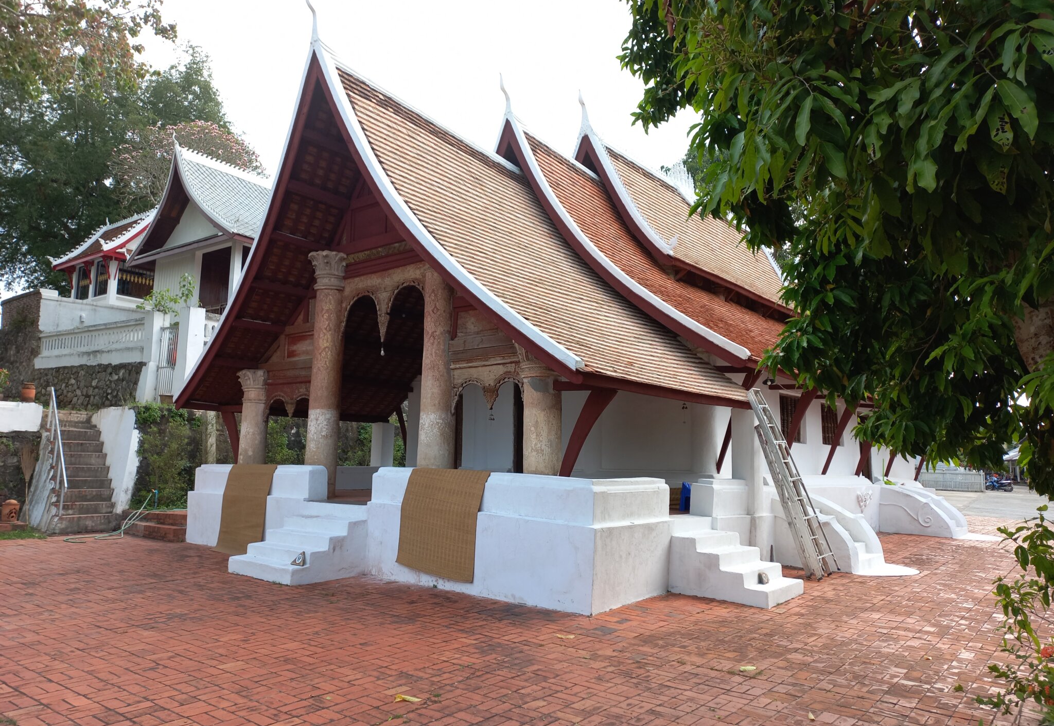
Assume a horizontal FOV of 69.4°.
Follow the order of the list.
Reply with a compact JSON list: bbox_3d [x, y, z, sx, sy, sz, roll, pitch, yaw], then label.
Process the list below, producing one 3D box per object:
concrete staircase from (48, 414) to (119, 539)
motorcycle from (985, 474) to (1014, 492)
[{"bbox_3d":[-8.540,2.040,14.542,1.109,2.110,2.061,7,-9,-40],"label":"concrete staircase"},{"bbox_3d":[32.289,8.230,52.000,1.900,1.100,0.700,-6,-10,45],"label":"motorcycle"}]

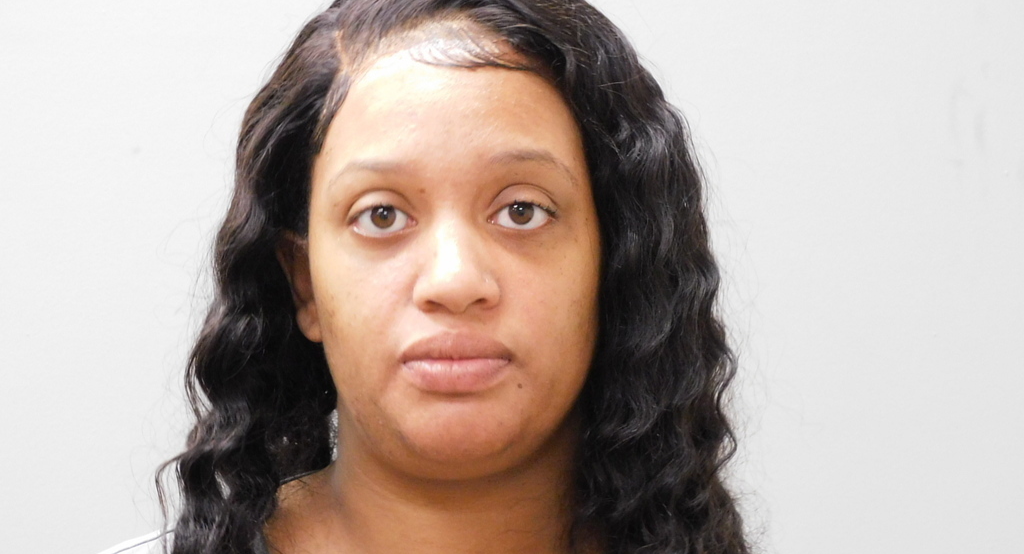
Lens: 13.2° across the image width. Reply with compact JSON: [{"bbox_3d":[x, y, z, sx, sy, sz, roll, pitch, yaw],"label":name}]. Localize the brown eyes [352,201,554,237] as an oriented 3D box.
[{"bbox_3d":[-0.027,-0.026,2.030,0.093,0.017,0.022,-1,0,-4],"label":"brown eyes"}]

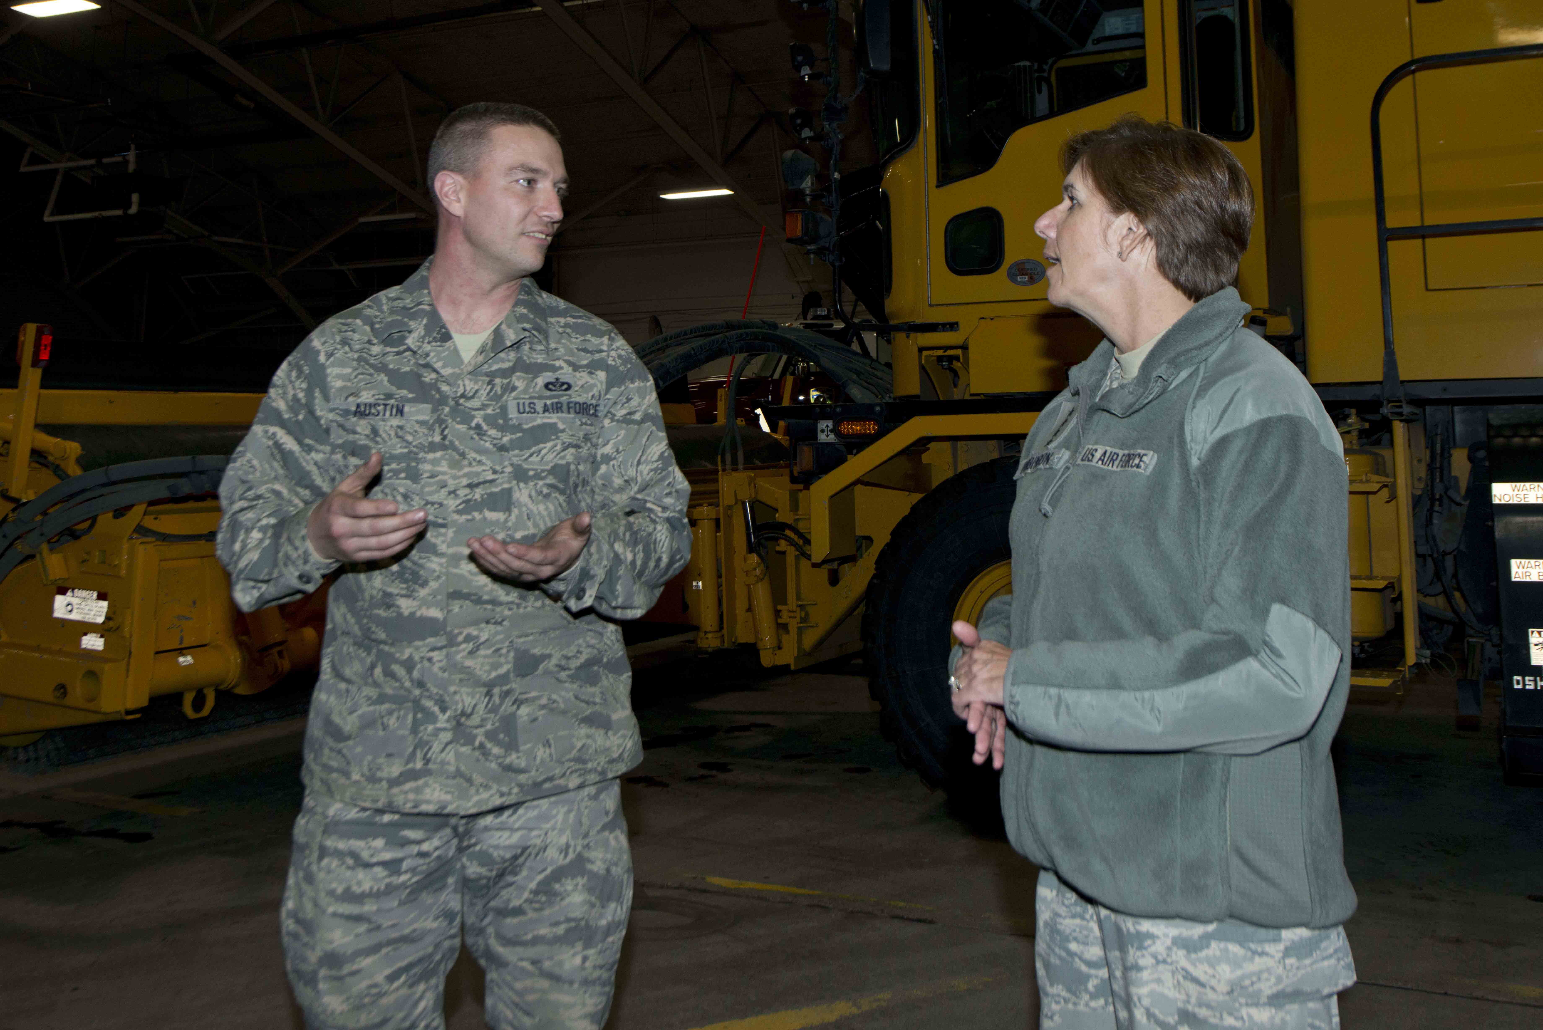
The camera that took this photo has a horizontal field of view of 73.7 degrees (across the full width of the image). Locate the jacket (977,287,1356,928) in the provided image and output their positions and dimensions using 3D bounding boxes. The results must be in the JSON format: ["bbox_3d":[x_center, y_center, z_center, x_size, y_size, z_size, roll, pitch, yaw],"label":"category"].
[{"bbox_3d":[0.460,0.100,1.200,0.400,0.710,0.480,0,-1,-16],"label":"jacket"}]

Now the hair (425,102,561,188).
[{"bbox_3d":[-0.380,-0.498,1.410,0.190,0.130,0.165,-1,-2,20],"label":"hair"}]

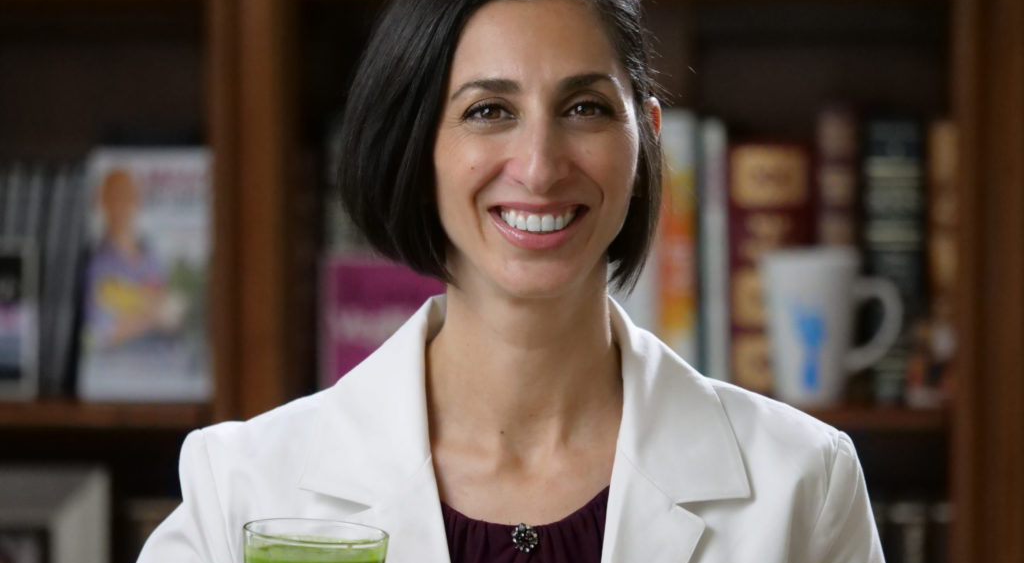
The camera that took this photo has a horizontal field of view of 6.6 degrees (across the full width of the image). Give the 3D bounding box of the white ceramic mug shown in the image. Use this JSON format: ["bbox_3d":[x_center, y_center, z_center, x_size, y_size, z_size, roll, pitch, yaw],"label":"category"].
[{"bbox_3d":[0.282,0.038,7.874,0.124,0.141,0.088,0,3,0],"label":"white ceramic mug"}]

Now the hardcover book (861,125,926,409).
[{"bbox_3d":[0.341,-0.023,8.045,0.056,0.258,0.190,0,3,0],"label":"hardcover book"}]

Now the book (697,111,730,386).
[{"bbox_3d":[0.181,-0.024,8.045,0.027,0.256,0.190,0,3,0],"label":"book"}]

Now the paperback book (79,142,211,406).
[{"bbox_3d":[-0.317,-0.006,7.931,0.141,0.228,0.022,0,3,0],"label":"paperback book"}]

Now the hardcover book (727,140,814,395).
[{"bbox_3d":[0.232,-0.013,8.035,0.078,0.234,0.170,0,3,0],"label":"hardcover book"}]

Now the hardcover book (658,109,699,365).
[{"bbox_3d":[0.150,-0.028,8.045,0.035,0.263,0.190,0,3,0],"label":"hardcover book"}]

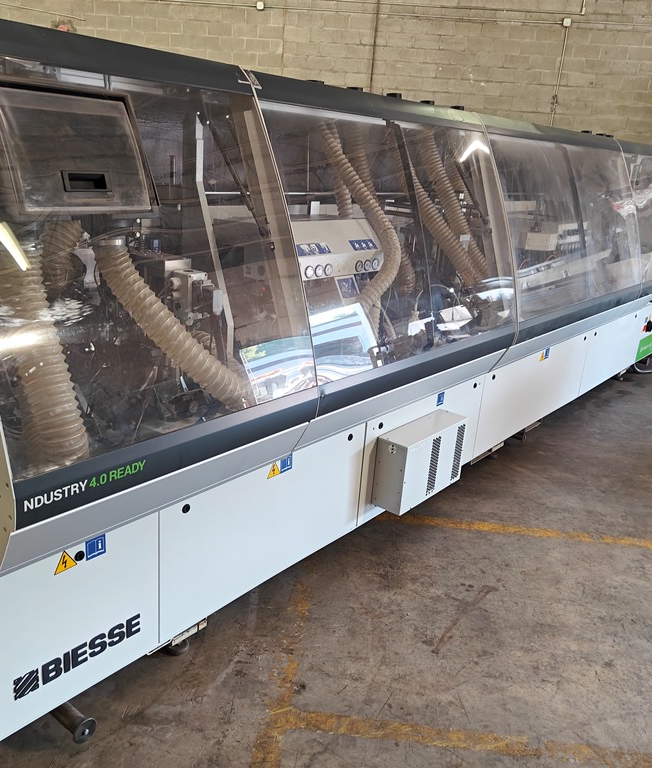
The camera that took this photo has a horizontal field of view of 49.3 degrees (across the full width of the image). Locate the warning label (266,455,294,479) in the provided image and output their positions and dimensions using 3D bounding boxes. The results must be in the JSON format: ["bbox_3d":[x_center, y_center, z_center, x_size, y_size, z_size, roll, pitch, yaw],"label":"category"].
[{"bbox_3d":[-0.151,0.276,2.392,0.005,0.058,0.120,18,22,35],"label":"warning label"}]

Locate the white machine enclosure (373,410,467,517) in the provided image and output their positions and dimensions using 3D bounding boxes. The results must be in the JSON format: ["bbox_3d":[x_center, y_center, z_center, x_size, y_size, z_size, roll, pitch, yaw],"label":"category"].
[{"bbox_3d":[0.410,0.325,3.049,0.142,0.298,0.493,18,22,35],"label":"white machine enclosure"}]

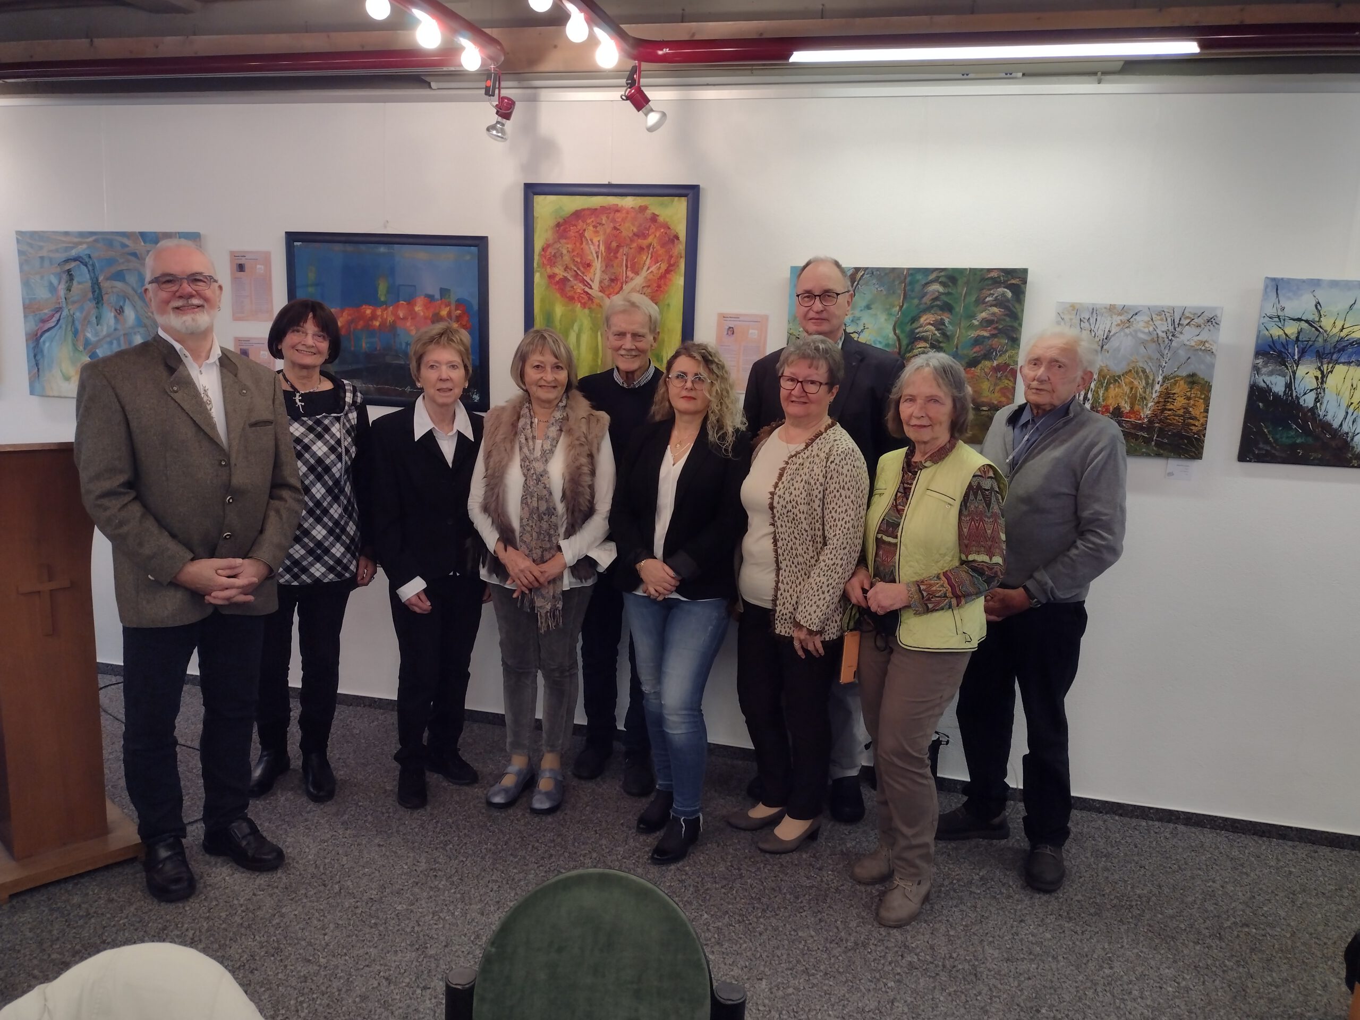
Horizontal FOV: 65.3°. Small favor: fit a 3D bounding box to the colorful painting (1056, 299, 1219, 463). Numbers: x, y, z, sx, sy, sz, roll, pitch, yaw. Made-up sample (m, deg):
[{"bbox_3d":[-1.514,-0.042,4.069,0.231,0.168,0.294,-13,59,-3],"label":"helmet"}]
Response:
[{"bbox_3d":[1.464,-0.420,3.462,0.498,0.490,0.030,5,12,14],"label":"colorful painting"}]

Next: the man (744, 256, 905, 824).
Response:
[{"bbox_3d":[0.480,0.119,3.565,0.540,1.890,0.340,5,12,14],"label":"man"}]

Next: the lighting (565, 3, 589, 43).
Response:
[{"bbox_3d":[-0.269,-1.274,2.779,0.070,0.110,0.070,5,12,14],"label":"lighting"}]

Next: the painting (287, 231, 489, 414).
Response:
[{"bbox_3d":[-1.125,-0.727,4.094,0.855,0.650,0.030,5,12,14],"label":"painting"}]

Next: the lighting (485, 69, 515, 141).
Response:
[{"bbox_3d":[-0.594,-1.337,3.500,0.100,0.240,0.120,-5,13,-30],"label":"lighting"}]

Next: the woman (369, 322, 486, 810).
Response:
[{"bbox_3d":[-0.870,0.179,3.686,0.470,1.632,0.340,-1,12,-16],"label":"woman"}]

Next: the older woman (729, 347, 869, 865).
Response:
[{"bbox_3d":[0.361,0.274,3.416,0.480,1.660,0.400,12,15,40],"label":"older woman"}]

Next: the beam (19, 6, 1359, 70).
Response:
[{"bbox_3d":[-0.341,-1.524,3.529,4.899,0.146,0.100,5,12,14],"label":"beam"}]

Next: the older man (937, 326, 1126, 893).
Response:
[{"bbox_3d":[1.119,0.292,3.329,0.420,1.710,0.520,-6,14,-34],"label":"older man"}]

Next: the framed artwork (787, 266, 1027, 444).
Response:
[{"bbox_3d":[0.763,-0.532,3.668,0.800,0.590,0.030,5,12,14],"label":"framed artwork"}]

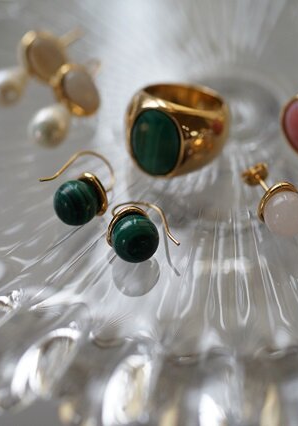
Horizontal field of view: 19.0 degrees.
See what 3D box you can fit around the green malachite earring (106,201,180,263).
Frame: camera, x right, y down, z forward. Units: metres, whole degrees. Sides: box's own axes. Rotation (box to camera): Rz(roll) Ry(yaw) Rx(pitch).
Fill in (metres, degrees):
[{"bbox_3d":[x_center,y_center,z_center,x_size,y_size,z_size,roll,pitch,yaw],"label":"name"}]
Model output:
[{"bbox_3d":[-0.002,0.002,0.160,0.012,0.009,0.015,-13,43,-15],"label":"green malachite earring"}]

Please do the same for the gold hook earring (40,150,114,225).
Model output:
[{"bbox_3d":[-0.012,-0.005,0.166,0.014,0.009,0.013,-21,87,-23],"label":"gold hook earring"}]

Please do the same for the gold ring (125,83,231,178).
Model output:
[{"bbox_3d":[0.006,-0.018,0.181,0.021,0.016,0.021,21,35,20],"label":"gold ring"}]

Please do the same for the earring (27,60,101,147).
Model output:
[{"bbox_3d":[-0.017,-0.022,0.186,0.010,0.010,0.020,28,70,16],"label":"earring"}]

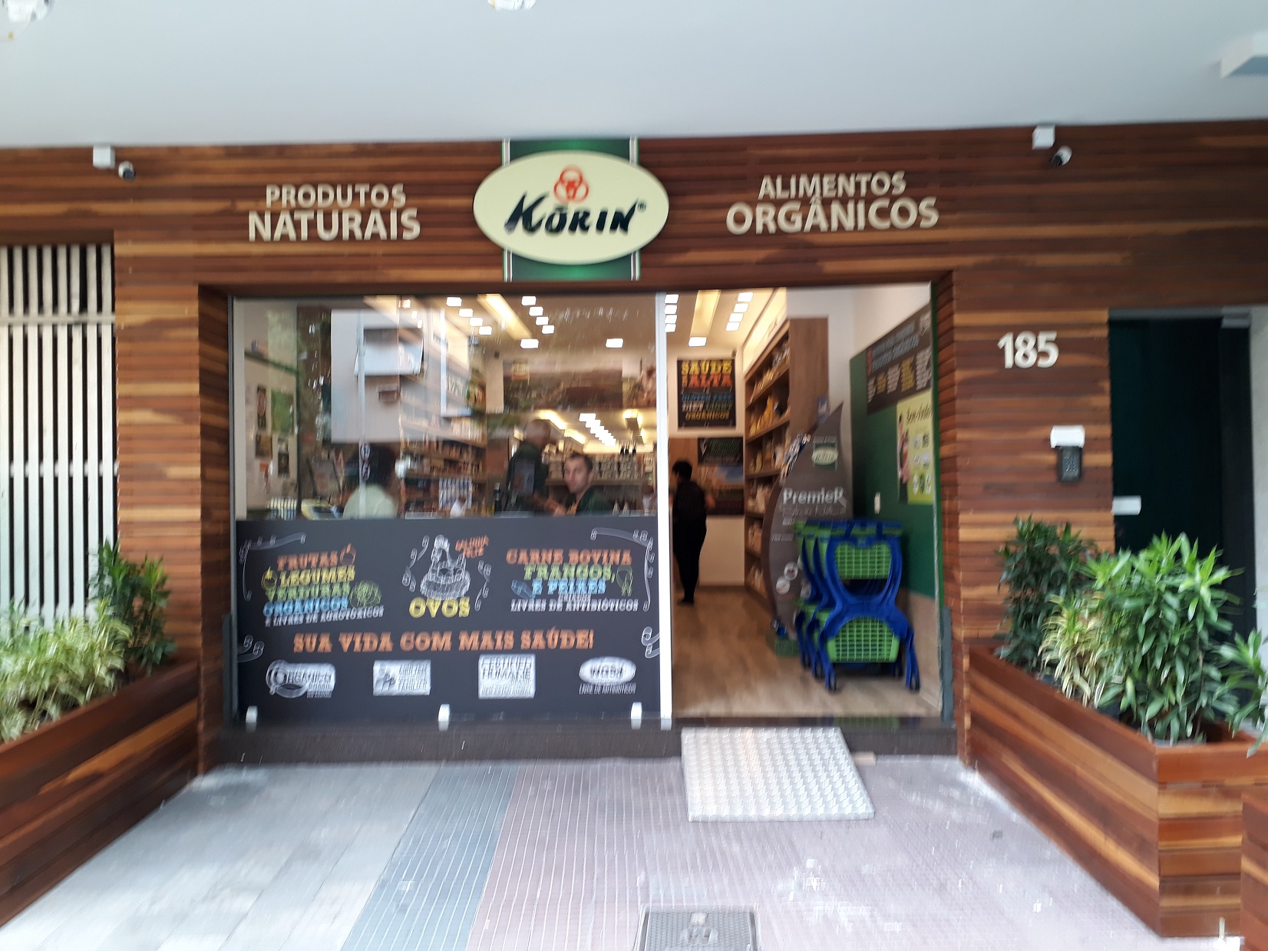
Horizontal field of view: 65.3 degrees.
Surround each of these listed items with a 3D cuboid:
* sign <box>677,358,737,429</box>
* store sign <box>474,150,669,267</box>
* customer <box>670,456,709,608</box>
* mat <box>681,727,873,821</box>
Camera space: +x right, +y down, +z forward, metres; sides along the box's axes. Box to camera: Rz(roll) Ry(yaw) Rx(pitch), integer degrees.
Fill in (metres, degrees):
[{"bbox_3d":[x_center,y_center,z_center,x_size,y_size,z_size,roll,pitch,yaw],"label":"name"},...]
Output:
[{"bbox_3d":[0.935,-1.045,12.660,0.740,0.889,0.025,-1,-1,1],"label":"sign"},{"bbox_3d":[-0.313,-1.338,4.991,0.978,0.569,0.080,-1,-1,1],"label":"store sign"},{"bbox_3d":[0.647,0.647,11.326,0.400,1.635,0.520,-2,-2,42],"label":"customer"},{"bbox_3d":[0.645,1.399,4.685,0.801,0.180,0.856,-1,-1,1],"label":"mat"}]

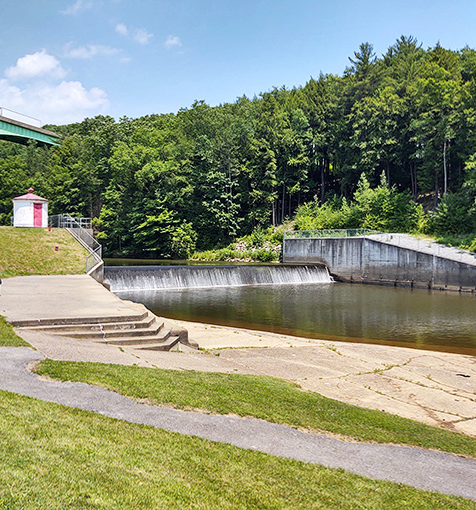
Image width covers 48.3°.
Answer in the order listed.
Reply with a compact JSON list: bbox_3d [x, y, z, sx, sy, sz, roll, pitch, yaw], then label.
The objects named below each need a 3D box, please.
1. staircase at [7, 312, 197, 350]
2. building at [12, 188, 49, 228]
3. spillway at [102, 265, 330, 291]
[{"bbox_3d":[-3.410,2.156,14.240,4.900,0.870,1.800,1,1,-32],"label":"staircase"},{"bbox_3d":[-17.679,-4.011,45.300,3.100,3.450,3.100,2,1,44],"label":"building"},{"bbox_3d":[-0.740,2.167,55.000,30.500,2.100,3.200,0,1,-41],"label":"spillway"}]

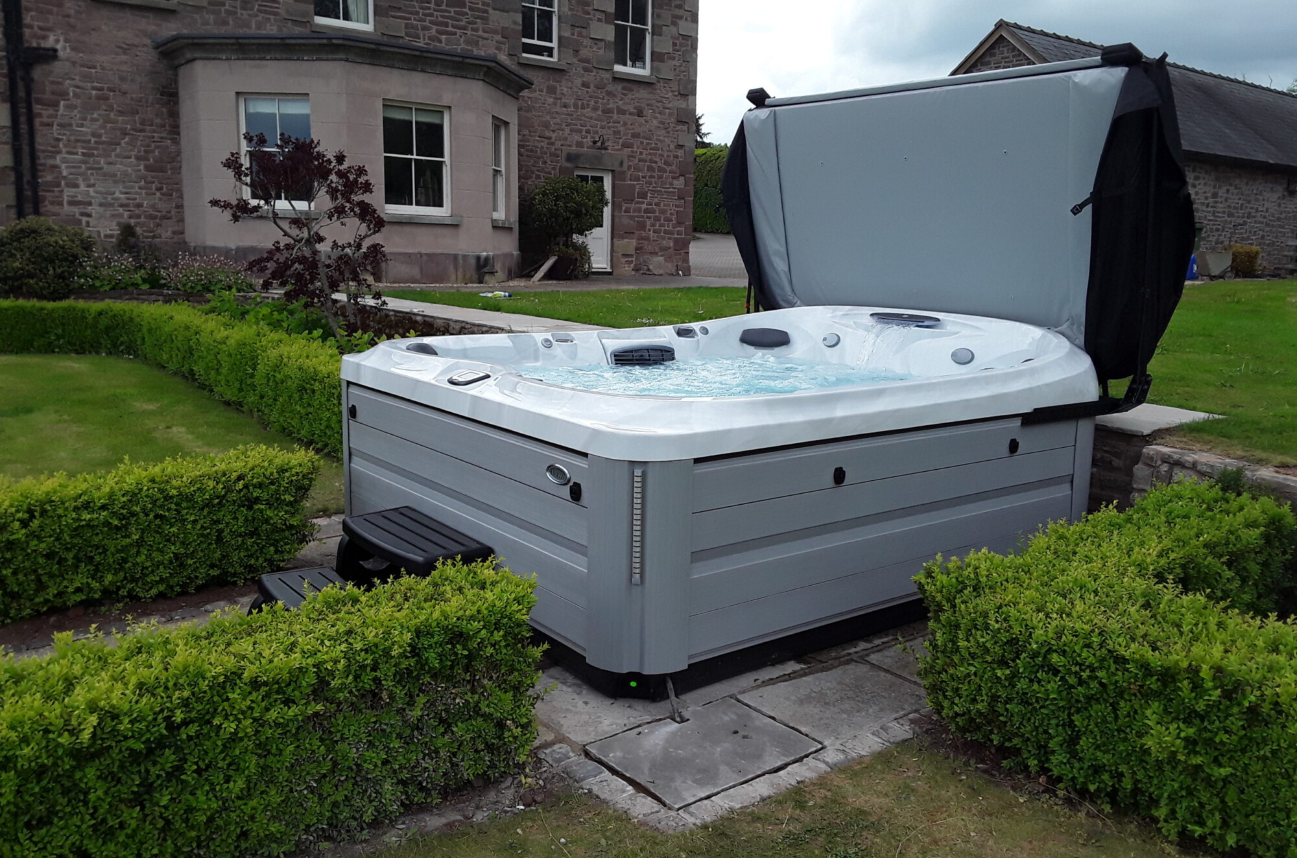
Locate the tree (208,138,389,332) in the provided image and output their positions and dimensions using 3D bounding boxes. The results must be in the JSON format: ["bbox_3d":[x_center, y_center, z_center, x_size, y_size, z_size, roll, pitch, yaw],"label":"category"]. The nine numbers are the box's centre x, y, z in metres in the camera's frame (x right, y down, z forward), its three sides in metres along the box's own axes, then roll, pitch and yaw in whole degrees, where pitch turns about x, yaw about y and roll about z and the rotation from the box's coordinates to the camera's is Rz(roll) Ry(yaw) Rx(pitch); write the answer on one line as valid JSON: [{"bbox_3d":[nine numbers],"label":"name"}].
[{"bbox_3d":[-3.500,-1.857,10.100,1.750,2.200,1.600,1,10,0],"label":"tree"}]

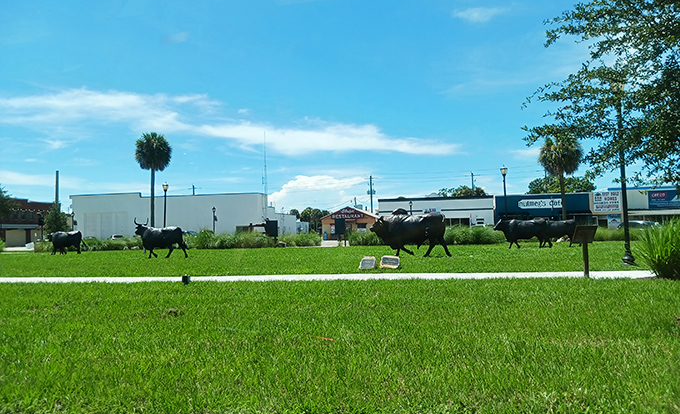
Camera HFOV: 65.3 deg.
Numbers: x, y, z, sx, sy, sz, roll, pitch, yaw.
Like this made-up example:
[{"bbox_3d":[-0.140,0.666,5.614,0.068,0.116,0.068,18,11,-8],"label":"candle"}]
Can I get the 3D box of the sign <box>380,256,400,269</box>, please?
[{"bbox_3d":[1.342,1.483,14.100,0.530,0.300,0.380,-2,-2,10],"label":"sign"}]

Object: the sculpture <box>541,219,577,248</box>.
[{"bbox_3d":[9.382,1.096,23.200,2.150,1.270,0.650,-2,-2,11],"label":"sculpture"}]

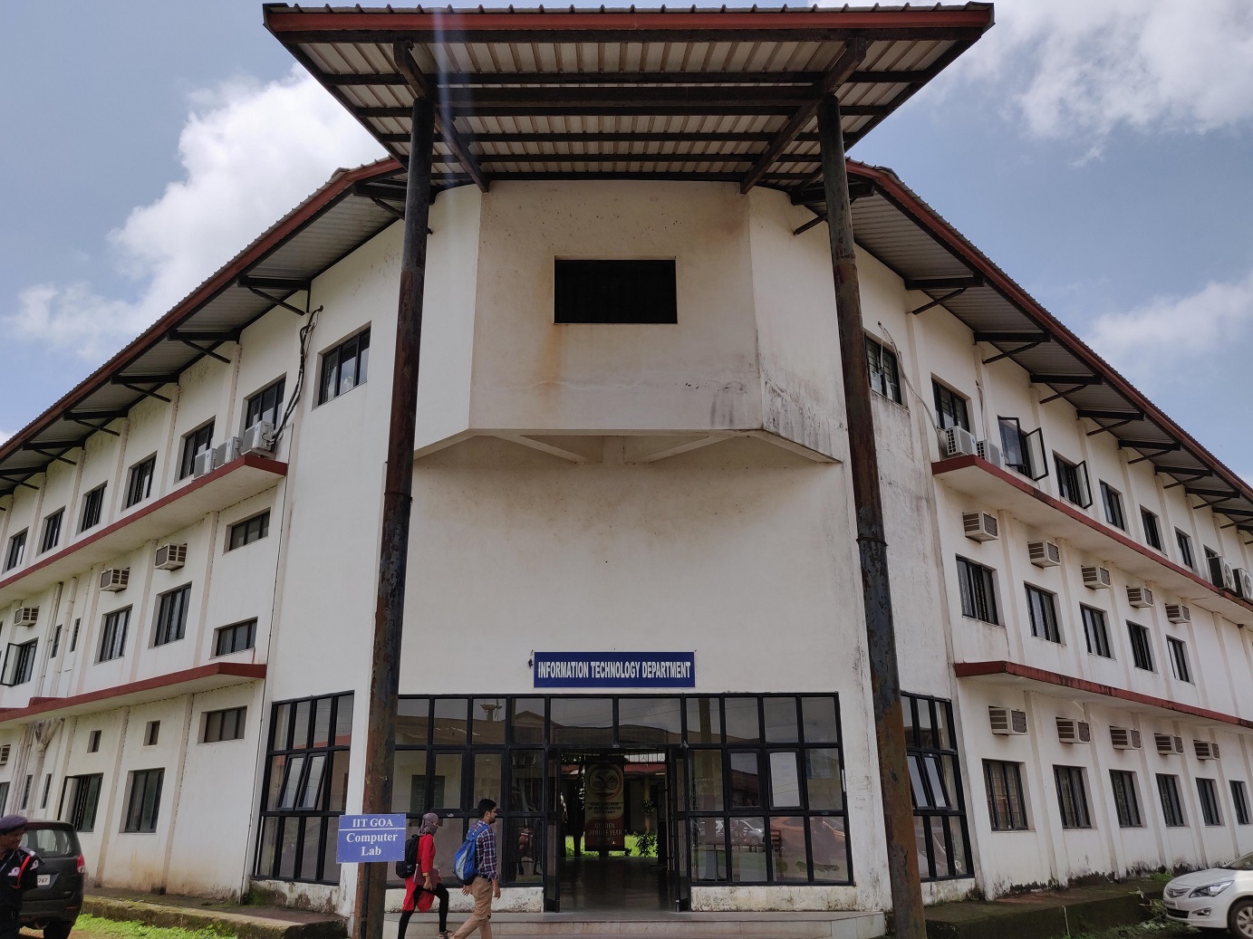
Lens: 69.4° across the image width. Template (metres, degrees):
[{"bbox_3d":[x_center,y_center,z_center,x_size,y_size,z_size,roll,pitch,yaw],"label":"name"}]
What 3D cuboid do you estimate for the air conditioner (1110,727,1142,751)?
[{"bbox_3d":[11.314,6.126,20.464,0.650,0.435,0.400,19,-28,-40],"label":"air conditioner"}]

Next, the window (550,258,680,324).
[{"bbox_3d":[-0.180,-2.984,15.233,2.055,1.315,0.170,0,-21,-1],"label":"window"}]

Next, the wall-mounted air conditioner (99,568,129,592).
[{"bbox_3d":[-12.205,2.662,21.586,0.650,0.435,0.400,-18,-27,39],"label":"wall-mounted air conditioner"}]

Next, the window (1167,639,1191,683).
[{"bbox_3d":[16.134,5.598,26.495,1.801,1.266,0.160,19,-28,-41],"label":"window"}]

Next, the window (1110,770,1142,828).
[{"bbox_3d":[11.149,7.383,20.246,1.632,1.178,0.150,19,-28,-40],"label":"window"}]

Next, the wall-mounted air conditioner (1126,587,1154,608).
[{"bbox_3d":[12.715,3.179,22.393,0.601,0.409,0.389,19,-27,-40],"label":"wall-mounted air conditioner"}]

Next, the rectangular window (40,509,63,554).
[{"bbox_3d":[-17.494,1.944,27.674,1.900,1.294,0.160,-18,-27,38],"label":"rectangular window"}]

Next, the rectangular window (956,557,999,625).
[{"bbox_3d":[7.274,2.547,18.725,1.761,1.263,0.120,19,-28,-41],"label":"rectangular window"}]

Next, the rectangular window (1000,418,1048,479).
[{"bbox_3d":[8.598,-0.442,19.551,1.597,1.163,0.472,19,-27,-40],"label":"rectangular window"}]

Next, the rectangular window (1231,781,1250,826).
[{"bbox_3d":[18.708,10.167,27.601,1.736,1.251,0.120,19,-28,-41],"label":"rectangular window"}]

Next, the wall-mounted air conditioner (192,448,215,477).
[{"bbox_3d":[-8.909,-0.068,19.327,0.740,0.530,0.270,-18,-27,38],"label":"wall-mounted air conditioner"}]

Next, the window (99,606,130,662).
[{"bbox_3d":[-12.350,4.044,21.976,1.878,1.261,0.160,-18,-27,38],"label":"window"}]

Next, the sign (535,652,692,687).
[{"bbox_3d":[-0.191,3.275,14.771,2.622,0.569,0.050,0,-21,-1],"label":"sign"}]

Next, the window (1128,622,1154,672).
[{"bbox_3d":[12.593,4.385,22.198,1.530,1.120,0.120,19,-27,-40],"label":"window"}]

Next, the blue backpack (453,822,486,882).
[{"bbox_3d":[-1.623,3.968,9.348,0.270,0.510,0.320,8,-20,3],"label":"blue backpack"}]

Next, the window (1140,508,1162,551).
[{"bbox_3d":[14.615,1.733,25.241,1.530,1.163,0.120,19,-27,-40],"label":"window"}]

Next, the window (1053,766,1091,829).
[{"bbox_3d":[8.534,6.291,17.338,1.530,1.125,0.120,19,-27,-40],"label":"window"}]

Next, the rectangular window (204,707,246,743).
[{"bbox_3d":[-7.545,4.846,17.095,1.832,0.583,0.160,-18,-27,38],"label":"rectangular window"}]

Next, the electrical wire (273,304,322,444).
[{"bbox_3d":[-6.877,-1.954,18.704,1.060,3.100,0.300,-18,-27,38],"label":"electrical wire"}]

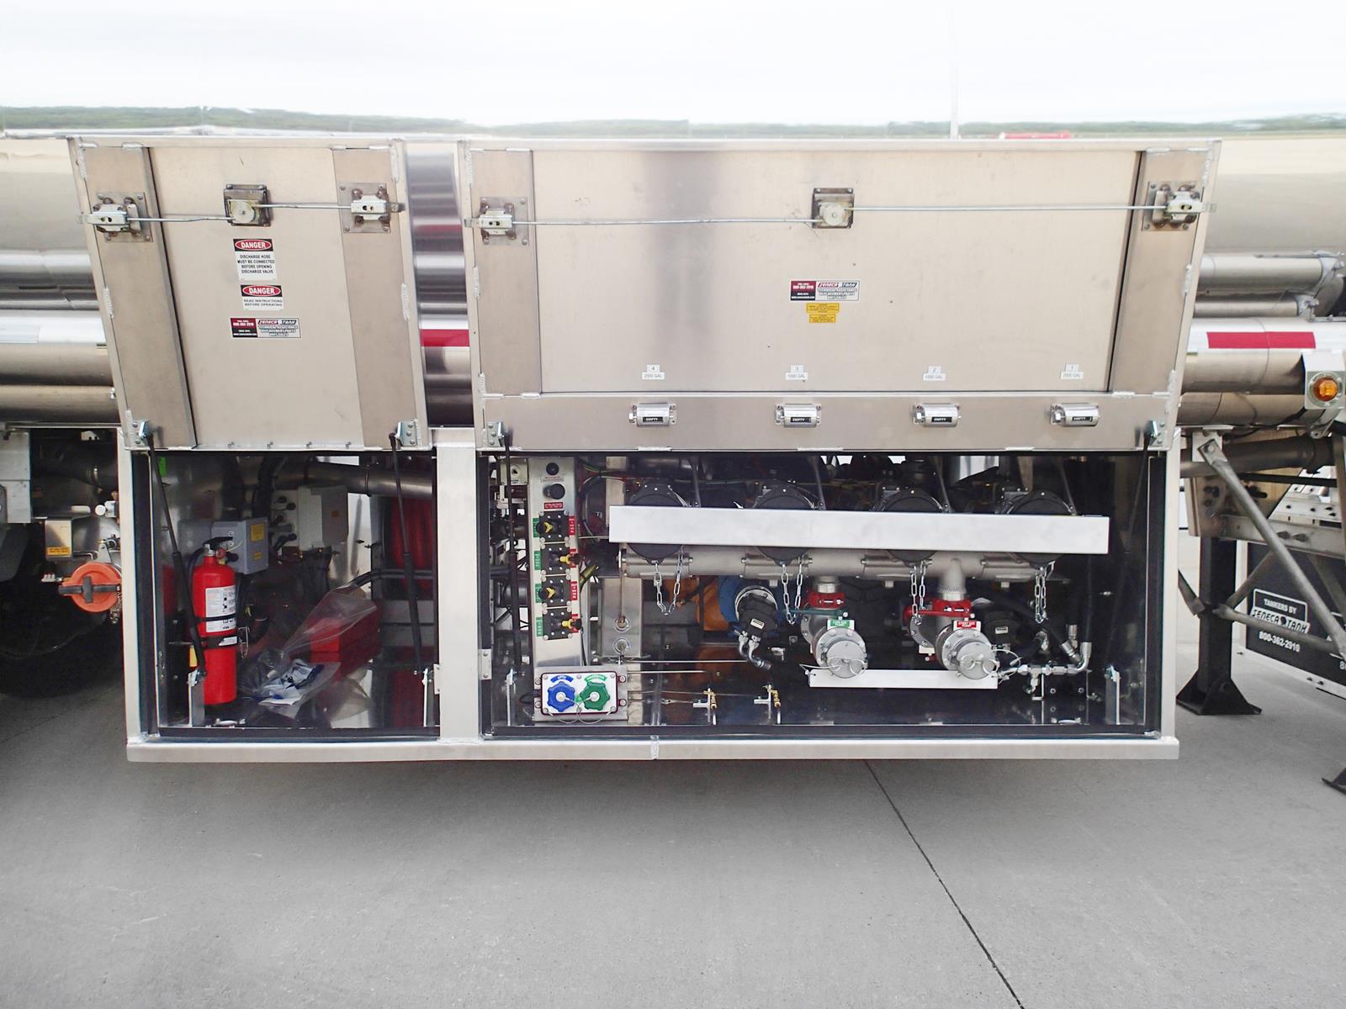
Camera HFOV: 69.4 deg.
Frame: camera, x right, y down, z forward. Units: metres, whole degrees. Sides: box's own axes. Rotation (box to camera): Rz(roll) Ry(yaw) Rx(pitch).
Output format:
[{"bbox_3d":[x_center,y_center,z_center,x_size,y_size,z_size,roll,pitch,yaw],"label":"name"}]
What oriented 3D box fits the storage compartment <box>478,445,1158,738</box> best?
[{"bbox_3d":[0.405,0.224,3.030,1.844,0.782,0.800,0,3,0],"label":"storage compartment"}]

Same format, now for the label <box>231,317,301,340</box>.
[{"bbox_3d":[-1.045,-0.453,2.497,0.176,0.054,0.004,0,17,0],"label":"label"}]

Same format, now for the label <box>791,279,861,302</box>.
[{"bbox_3d":[0.387,-0.542,2.470,0.177,0.058,0.004,0,17,0],"label":"label"}]

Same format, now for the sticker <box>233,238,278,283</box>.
[{"bbox_3d":[-1.051,-0.616,2.448,0.097,0.103,0.004,0,17,0],"label":"sticker"}]

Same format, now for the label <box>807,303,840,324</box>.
[{"bbox_3d":[0.385,-0.488,2.486,0.084,0.051,0.004,0,17,0],"label":"label"}]

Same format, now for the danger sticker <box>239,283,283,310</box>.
[{"bbox_3d":[-1.044,-0.526,2.474,0.103,0.064,0.004,0,17,0],"label":"danger sticker"}]

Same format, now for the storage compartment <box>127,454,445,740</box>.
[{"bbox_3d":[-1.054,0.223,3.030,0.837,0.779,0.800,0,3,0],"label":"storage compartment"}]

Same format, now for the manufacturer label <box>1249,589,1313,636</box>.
[{"bbox_3d":[3.030,0.530,4.861,0.005,0.146,0.492,0,3,0],"label":"manufacturer label"}]

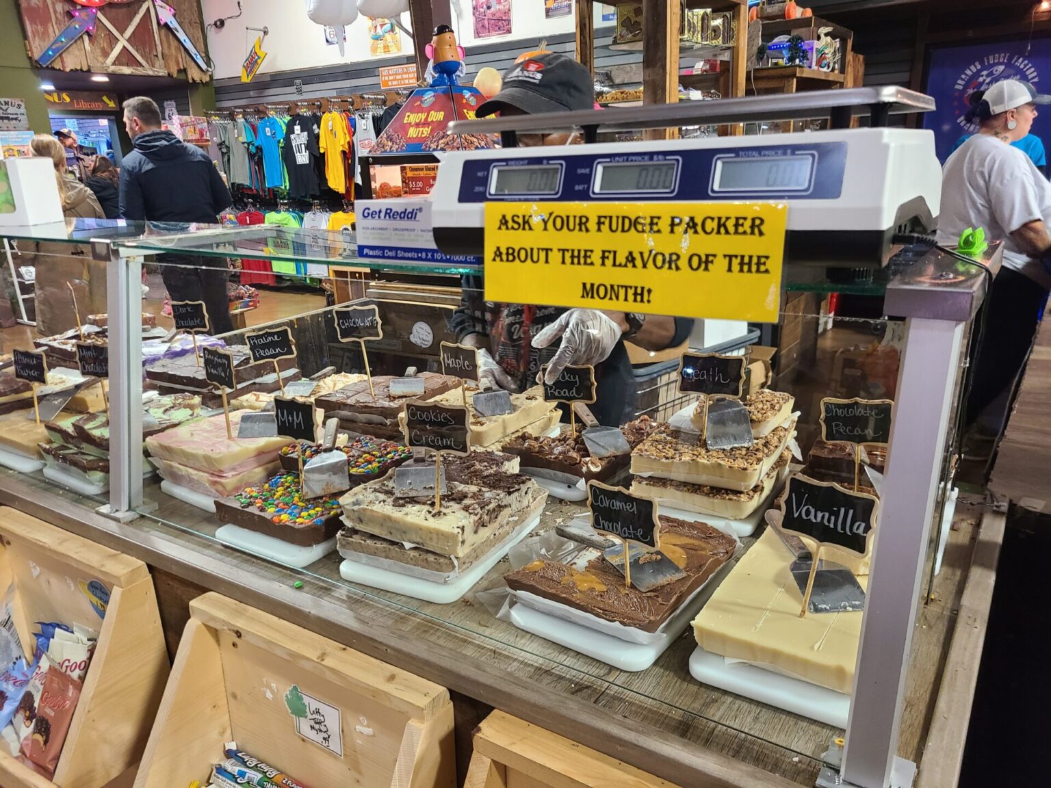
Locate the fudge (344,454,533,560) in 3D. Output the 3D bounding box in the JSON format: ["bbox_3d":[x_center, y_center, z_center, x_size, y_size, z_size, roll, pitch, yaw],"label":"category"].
[{"bbox_3d":[-0.099,0.137,1.051,0.184,0.034,0.220,9,20,33],"label":"fudge"}]

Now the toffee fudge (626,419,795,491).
[{"bbox_3d":[0.292,0.078,1.195,0.171,0.031,0.245,9,20,33],"label":"toffee fudge"}]

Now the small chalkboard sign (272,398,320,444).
[{"bbox_3d":[-0.312,0.036,1.070,0.091,0.063,0.005,12,22,39],"label":"small chalkboard sign"}]

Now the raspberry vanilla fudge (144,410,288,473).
[{"bbox_3d":[-0.480,0.076,1.296,0.184,0.033,0.189,9,20,33],"label":"raspberry vanilla fudge"}]

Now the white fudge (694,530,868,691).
[{"bbox_3d":[0.310,0.223,0.837,0.179,0.030,0.247,9,20,33],"label":"white fudge"}]

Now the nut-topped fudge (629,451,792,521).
[{"bbox_3d":[0.285,0.117,1.194,0.167,0.028,0.235,9,20,33],"label":"nut-topped fudge"}]

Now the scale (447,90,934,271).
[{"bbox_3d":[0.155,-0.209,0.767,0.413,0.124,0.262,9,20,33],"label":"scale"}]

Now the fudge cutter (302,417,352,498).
[{"bbox_3d":[-0.294,0.091,1.171,0.064,0.038,0.151,-6,42,-14],"label":"fudge cutter"}]

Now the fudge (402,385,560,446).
[{"bbox_3d":[-0.084,0.034,1.392,0.179,0.030,0.225,10,20,35],"label":"fudge"}]

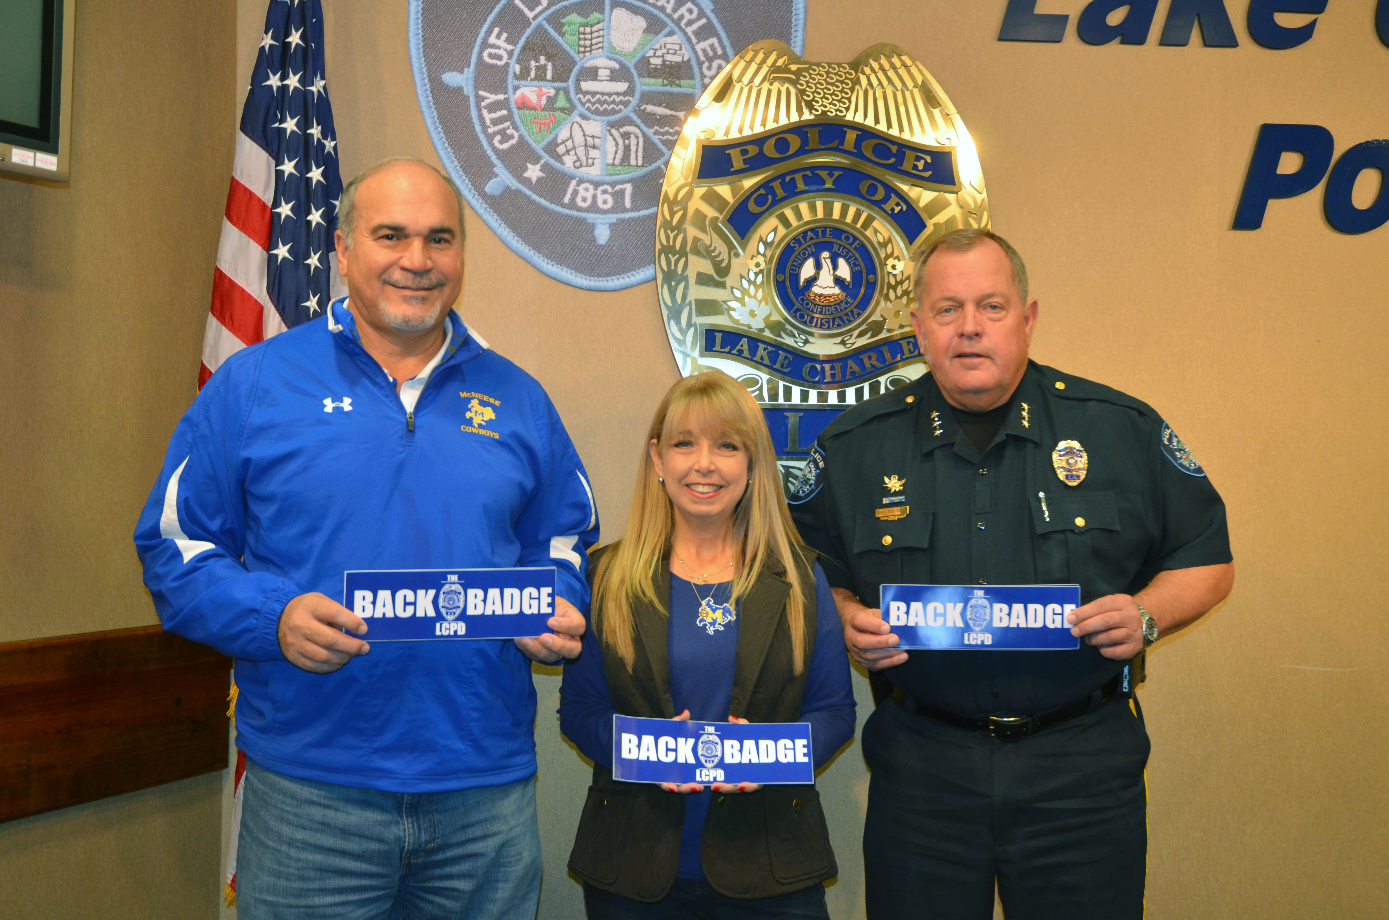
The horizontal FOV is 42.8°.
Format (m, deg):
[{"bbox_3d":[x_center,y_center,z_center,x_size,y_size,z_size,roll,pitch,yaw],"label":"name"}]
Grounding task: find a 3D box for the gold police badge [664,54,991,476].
[{"bbox_3d":[0.218,-0.339,3.030,0.570,0.755,0.045,1,0,-5],"label":"gold police badge"}]

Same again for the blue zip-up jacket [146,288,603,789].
[{"bbox_3d":[-0.462,0.122,2.500,0.650,0.690,0.420,1,0,-13],"label":"blue zip-up jacket"}]

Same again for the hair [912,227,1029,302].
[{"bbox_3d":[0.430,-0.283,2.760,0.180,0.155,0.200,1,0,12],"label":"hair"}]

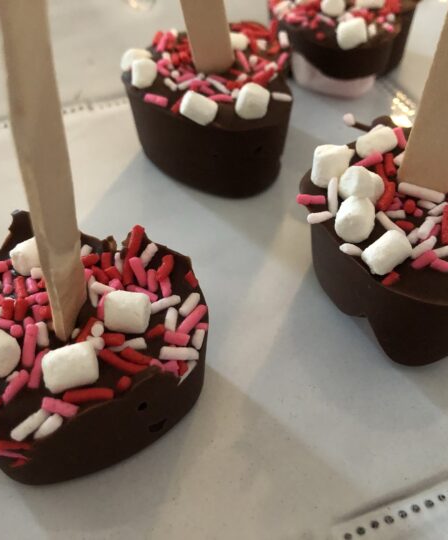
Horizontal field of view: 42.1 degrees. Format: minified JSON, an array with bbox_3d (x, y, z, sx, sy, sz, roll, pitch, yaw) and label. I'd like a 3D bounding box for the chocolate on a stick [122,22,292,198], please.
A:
[{"bbox_3d":[-0.003,-0.042,0.151,0.042,0.024,0.044,0,51,-1],"label":"chocolate on a stick"}]

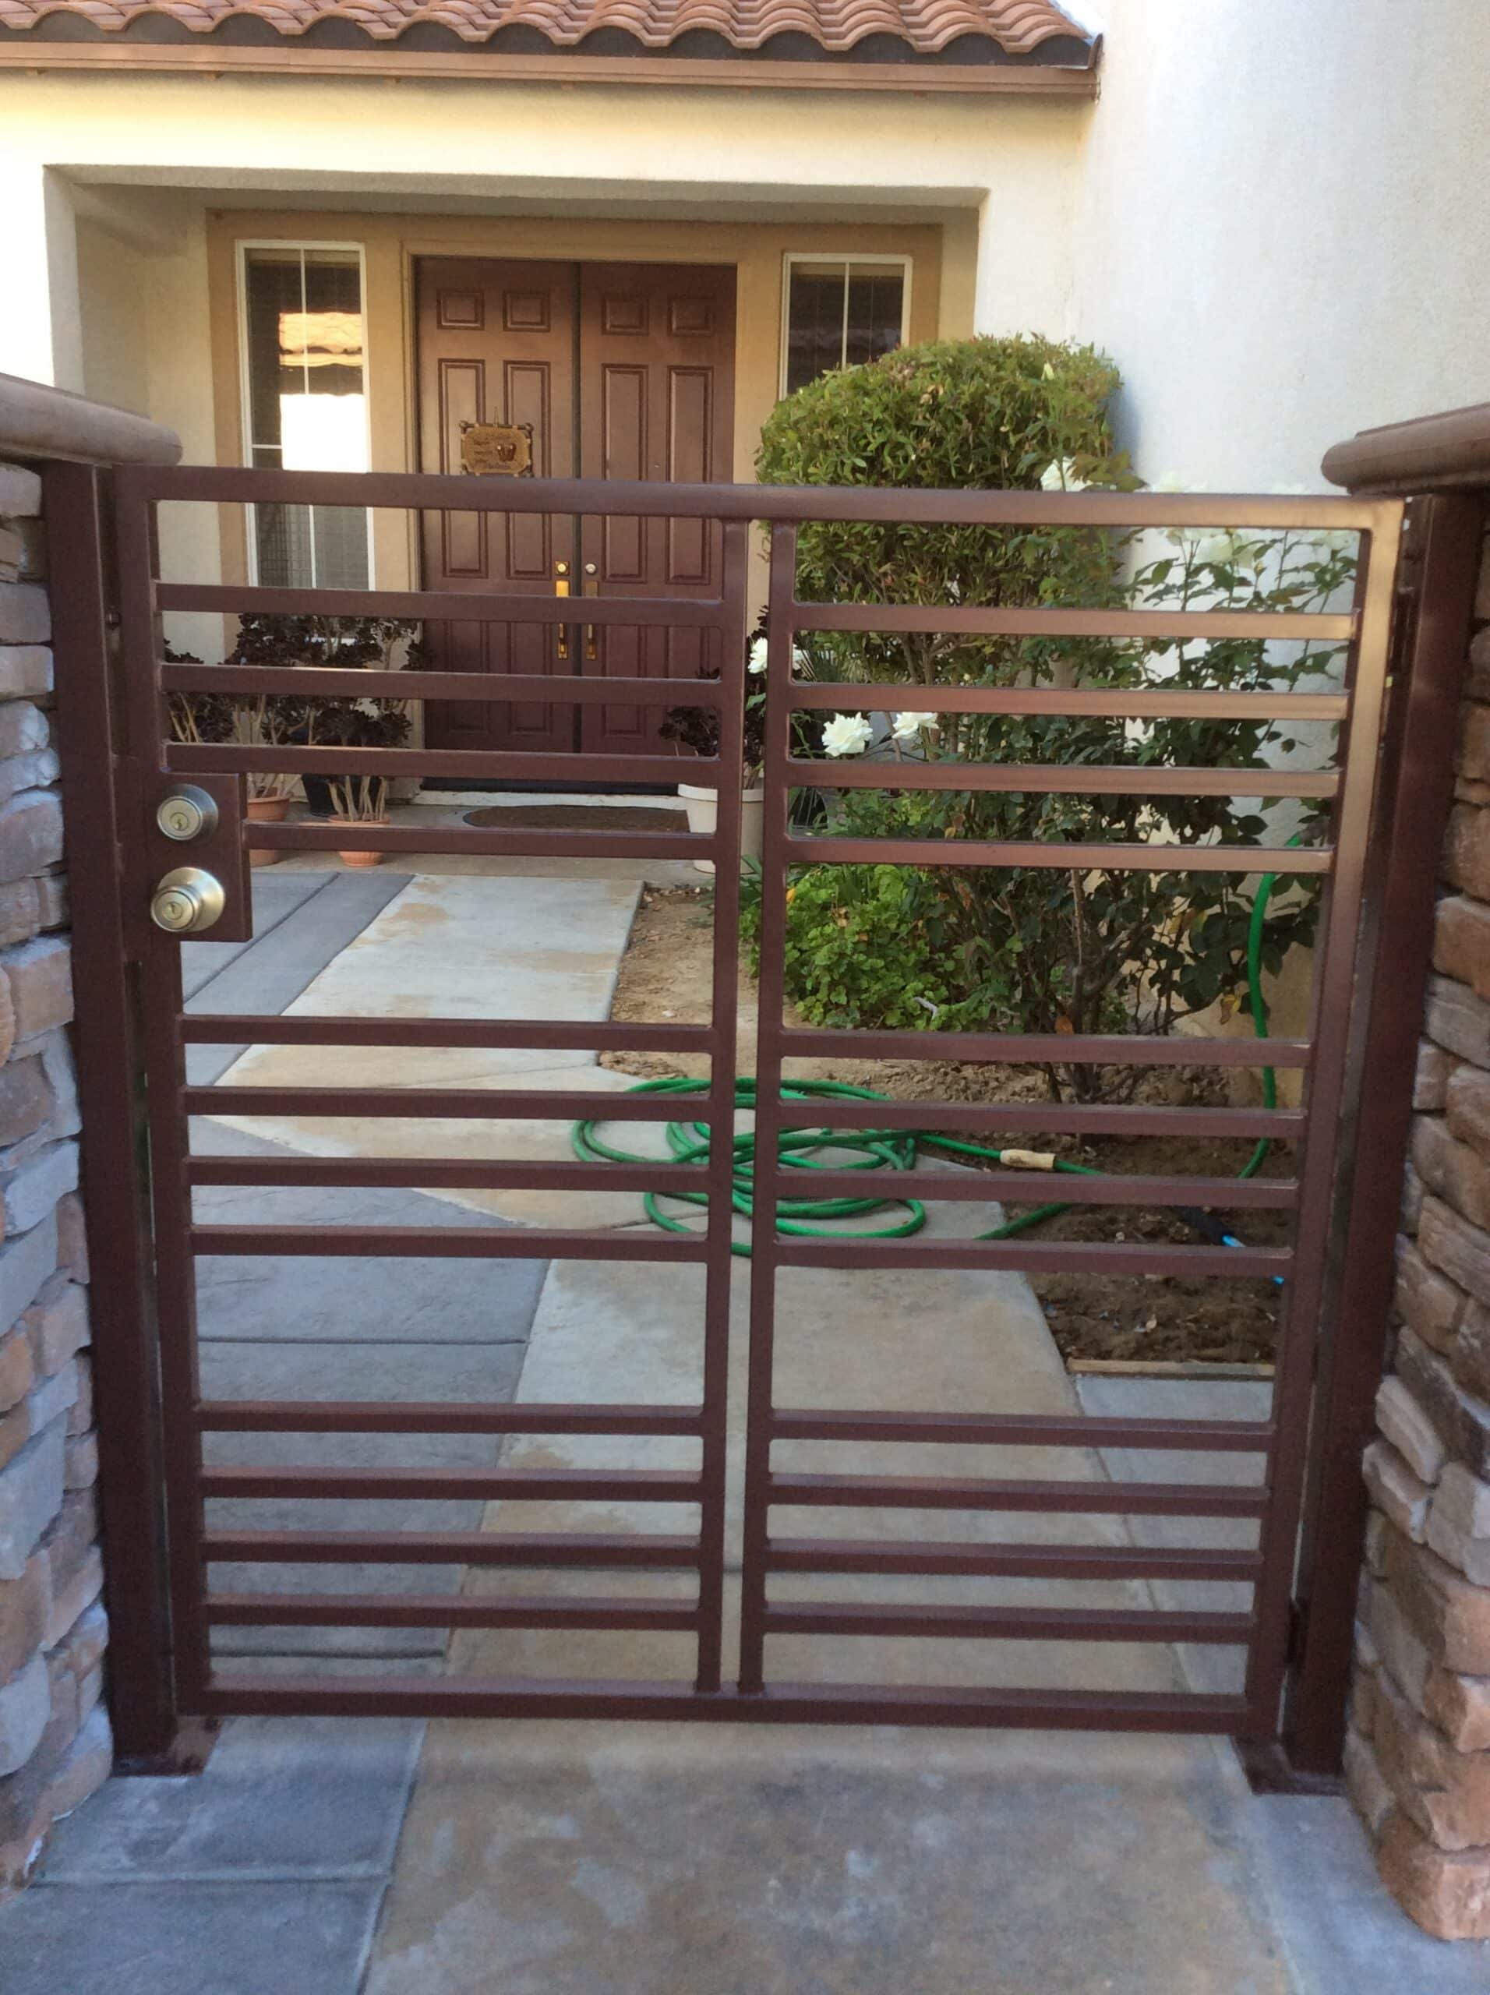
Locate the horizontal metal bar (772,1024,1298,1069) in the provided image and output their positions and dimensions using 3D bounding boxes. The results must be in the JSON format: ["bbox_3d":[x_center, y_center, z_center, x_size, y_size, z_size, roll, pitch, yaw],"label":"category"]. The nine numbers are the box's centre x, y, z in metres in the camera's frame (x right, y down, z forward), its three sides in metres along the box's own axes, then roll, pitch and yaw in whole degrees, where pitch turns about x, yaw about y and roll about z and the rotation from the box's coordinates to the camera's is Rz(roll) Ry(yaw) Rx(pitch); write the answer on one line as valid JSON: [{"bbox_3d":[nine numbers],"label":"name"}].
[{"bbox_3d":[0.317,0.052,2.018,0.563,0.026,0.026,1,14,-1],"label":"horizontal metal bar"}]

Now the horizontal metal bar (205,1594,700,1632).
[{"bbox_3d":[-0.346,0.729,2.251,0.582,0.026,0.026,1,13,-1],"label":"horizontal metal bar"}]

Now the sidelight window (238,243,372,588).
[{"bbox_3d":[-2.050,-2.715,8.925,0.592,1.556,0.080,1,13,-1],"label":"sidelight window"}]

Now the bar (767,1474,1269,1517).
[{"bbox_3d":[0.320,0.585,2.224,0.585,0.026,0.026,1,13,-1],"label":"bar"}]

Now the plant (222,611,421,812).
[{"bbox_3d":[-1.865,-1.247,8.368,0.851,0.827,0.700,1,13,-1],"label":"plant"}]

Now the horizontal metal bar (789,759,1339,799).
[{"bbox_3d":[0.341,-0.234,2.038,0.585,0.026,0.026,1,13,-1],"label":"horizontal metal bar"}]

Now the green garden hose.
[{"bbox_3d":[0.451,0.013,4.229,1.710,0.740,1.250,1,14,-1],"label":"green garden hose"}]

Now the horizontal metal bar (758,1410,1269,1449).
[{"bbox_3d":[0.322,0.505,2.205,0.585,0.026,0.026,1,13,-1],"label":"horizontal metal bar"}]

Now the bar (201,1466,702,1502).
[{"bbox_3d":[-0.342,0.569,2.215,0.582,0.026,0.026,1,13,-1],"label":"bar"}]

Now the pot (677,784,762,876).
[{"bbox_3d":[-0.082,-0.714,7.928,0.390,0.360,0.390,1,14,-1],"label":"pot"}]

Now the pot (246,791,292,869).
[{"bbox_3d":[-2.042,-0.697,7.846,0.325,0.290,0.325,1,14,-1],"label":"pot"}]

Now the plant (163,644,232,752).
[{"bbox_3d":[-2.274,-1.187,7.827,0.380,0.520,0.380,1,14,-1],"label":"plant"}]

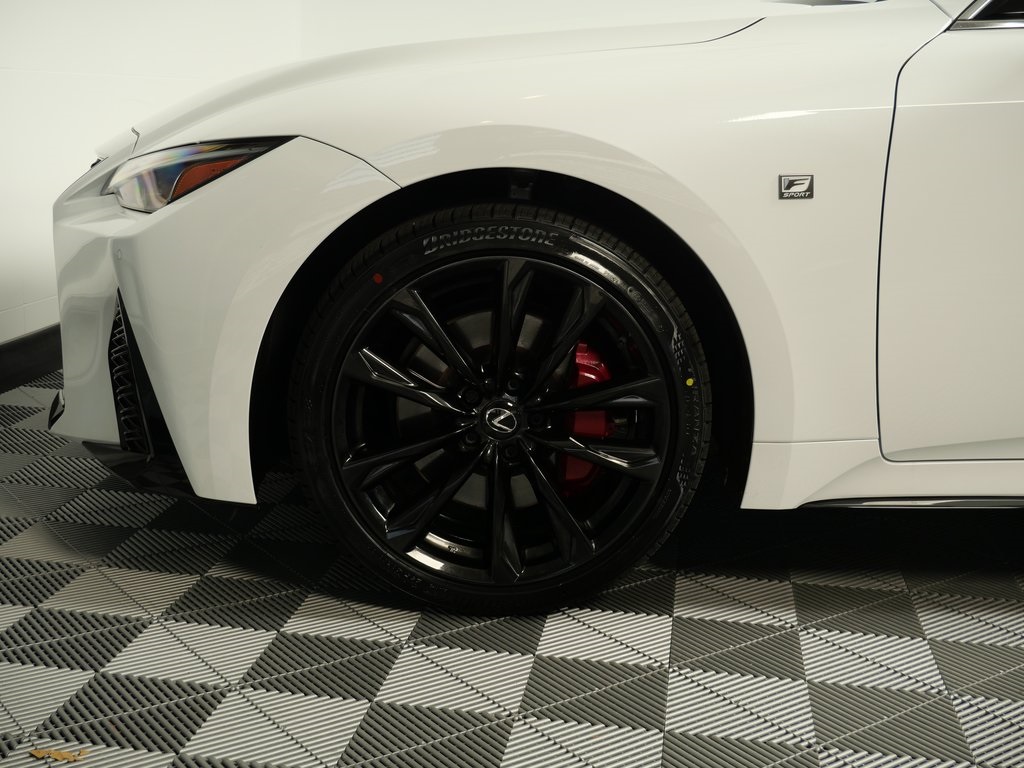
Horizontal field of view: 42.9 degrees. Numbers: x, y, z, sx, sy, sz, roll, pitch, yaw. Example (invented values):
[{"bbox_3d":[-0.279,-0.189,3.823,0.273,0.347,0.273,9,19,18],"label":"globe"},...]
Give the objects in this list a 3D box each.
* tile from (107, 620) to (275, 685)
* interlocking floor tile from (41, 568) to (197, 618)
[{"bbox_3d":[-0.473,0.406,1.932,0.200,0.018,0.200,4,13,8],"label":"tile"},{"bbox_3d":[-0.641,0.350,2.153,0.200,0.018,0.200,4,13,8],"label":"interlocking floor tile"}]

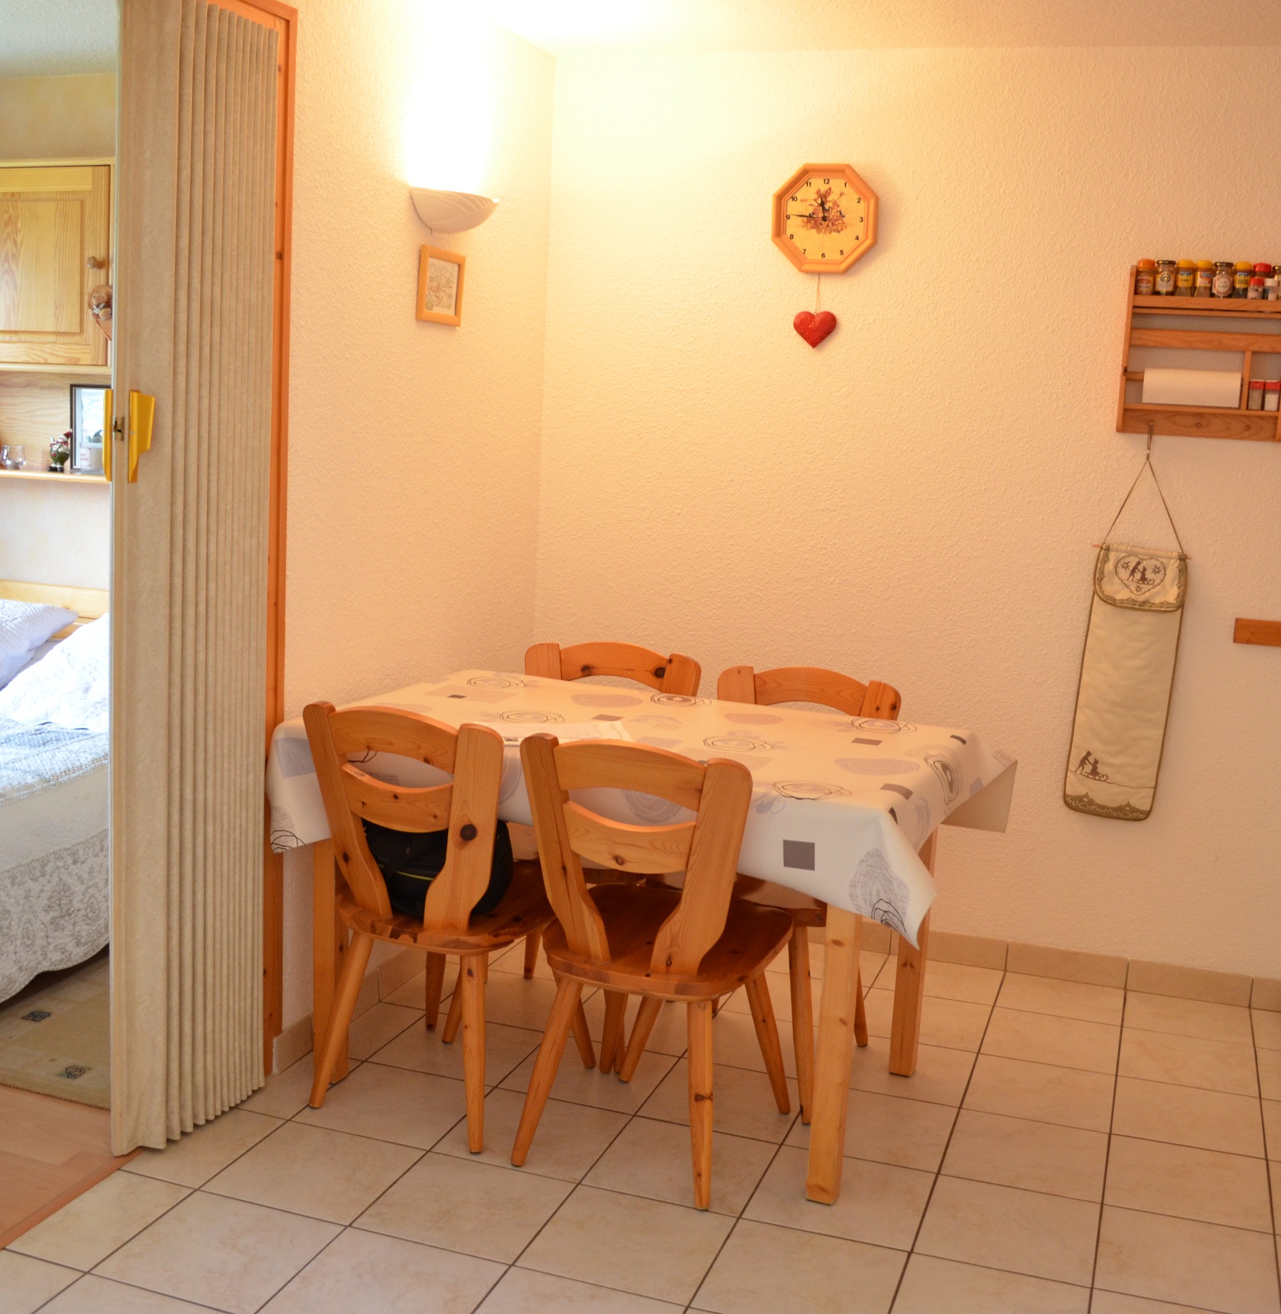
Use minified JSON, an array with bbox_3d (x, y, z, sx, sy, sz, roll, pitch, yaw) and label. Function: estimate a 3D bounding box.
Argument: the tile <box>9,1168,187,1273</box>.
[{"bbox_3d":[-0.896,0.943,2.490,0.165,0.010,0.298,5,9,19],"label":"tile"}]

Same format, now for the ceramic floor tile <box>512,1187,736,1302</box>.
[{"bbox_3d":[-0.020,0.985,2.487,0.299,0.010,0.303,5,9,19],"label":"ceramic floor tile"}]

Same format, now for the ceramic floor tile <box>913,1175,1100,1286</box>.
[{"bbox_3d":[0.645,0.999,2.583,0.300,0.010,0.300,5,9,19],"label":"ceramic floor tile"}]

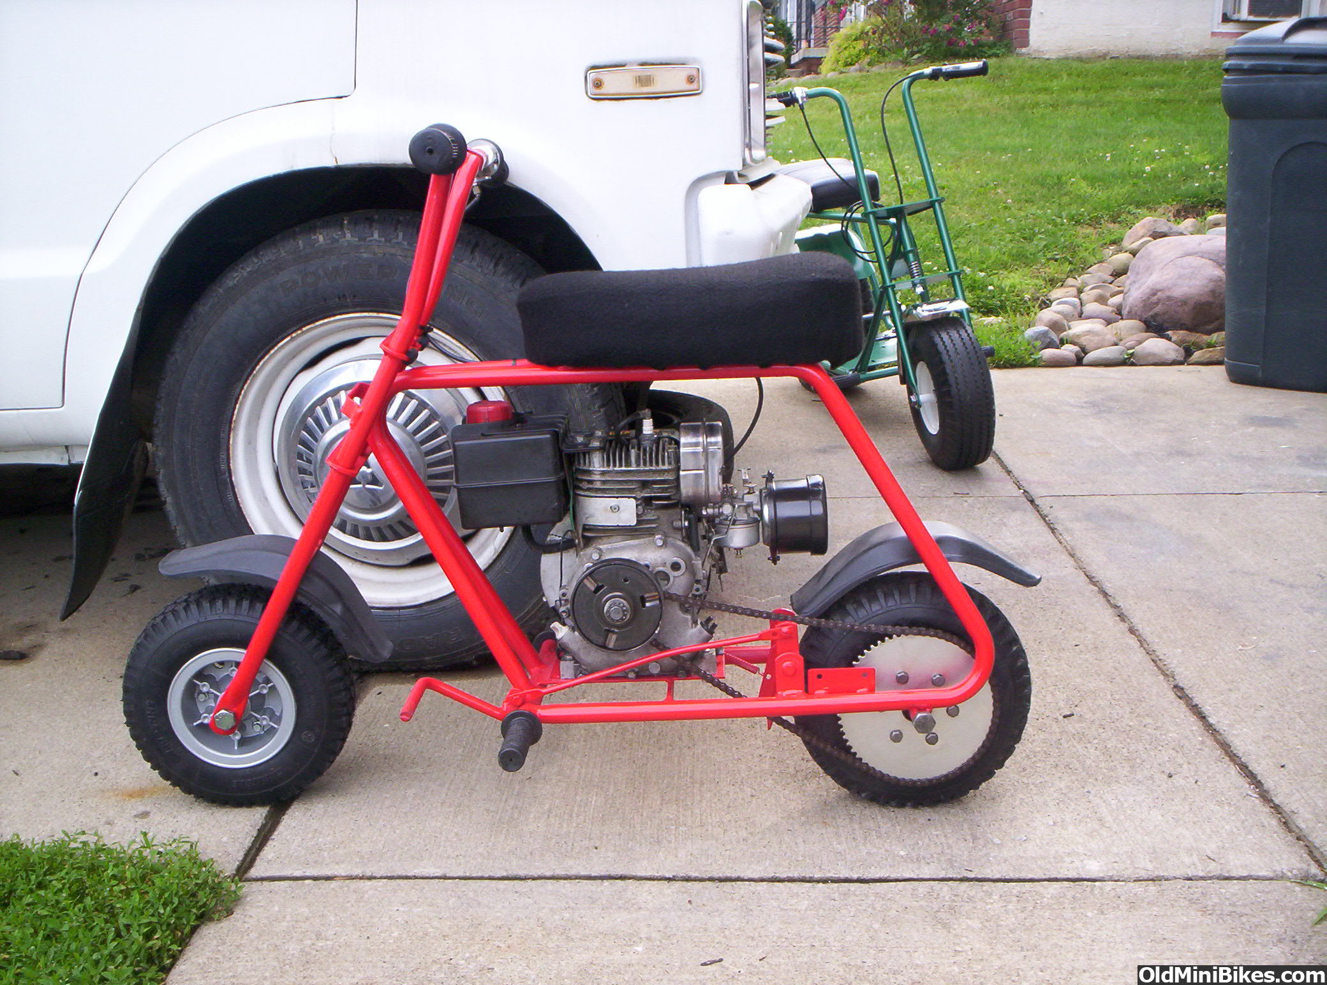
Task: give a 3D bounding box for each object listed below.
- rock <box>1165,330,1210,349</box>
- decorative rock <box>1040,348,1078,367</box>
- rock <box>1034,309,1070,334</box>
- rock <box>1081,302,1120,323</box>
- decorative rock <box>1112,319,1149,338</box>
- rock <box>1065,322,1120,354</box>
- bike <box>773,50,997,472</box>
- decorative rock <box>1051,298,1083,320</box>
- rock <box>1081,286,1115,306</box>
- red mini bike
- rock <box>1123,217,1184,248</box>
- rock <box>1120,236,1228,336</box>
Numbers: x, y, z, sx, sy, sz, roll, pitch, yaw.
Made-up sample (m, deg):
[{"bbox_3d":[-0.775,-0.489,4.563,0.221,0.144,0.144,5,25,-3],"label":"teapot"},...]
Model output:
[{"bbox_3d":[1.702,-0.494,4.580,0.155,0.060,0.130,-1,15,2],"label":"rock"},{"bbox_3d":[1.226,-0.421,4.376,0.116,0.050,0.085,-1,15,2],"label":"decorative rock"},{"bbox_3d":[1.344,-0.585,4.880,0.133,0.092,0.120,-1,15,2],"label":"rock"},{"bbox_3d":[1.513,-0.617,4.893,0.144,0.081,0.121,-1,15,3],"label":"rock"},{"bbox_3d":[1.569,-0.544,4.748,0.133,0.074,0.120,-1,15,2],"label":"decorative rock"},{"bbox_3d":[1.415,-0.508,4.680,0.182,0.109,0.151,-1,15,3],"label":"rock"},{"bbox_3d":[0.532,-0.584,3.467,0.550,0.890,1.170,-12,17,-6],"label":"bike"},{"bbox_3d":[1.403,-0.634,4.924,0.108,0.086,0.091,-1,15,3],"label":"decorative rock"},{"bbox_3d":[1.556,-0.700,5.062,0.123,0.080,0.103,-1,15,3],"label":"rock"},{"bbox_3d":[-0.120,-0.015,1.685,1.131,0.810,0.510,-1,12,3],"label":"red mini bike"},{"bbox_3d":[1.995,-1.054,5.755,0.245,0.134,0.205,-1,15,3],"label":"rock"},{"bbox_3d":[1.857,-0.724,4.890,0.527,0.332,0.420,-1,15,2],"label":"rock"}]

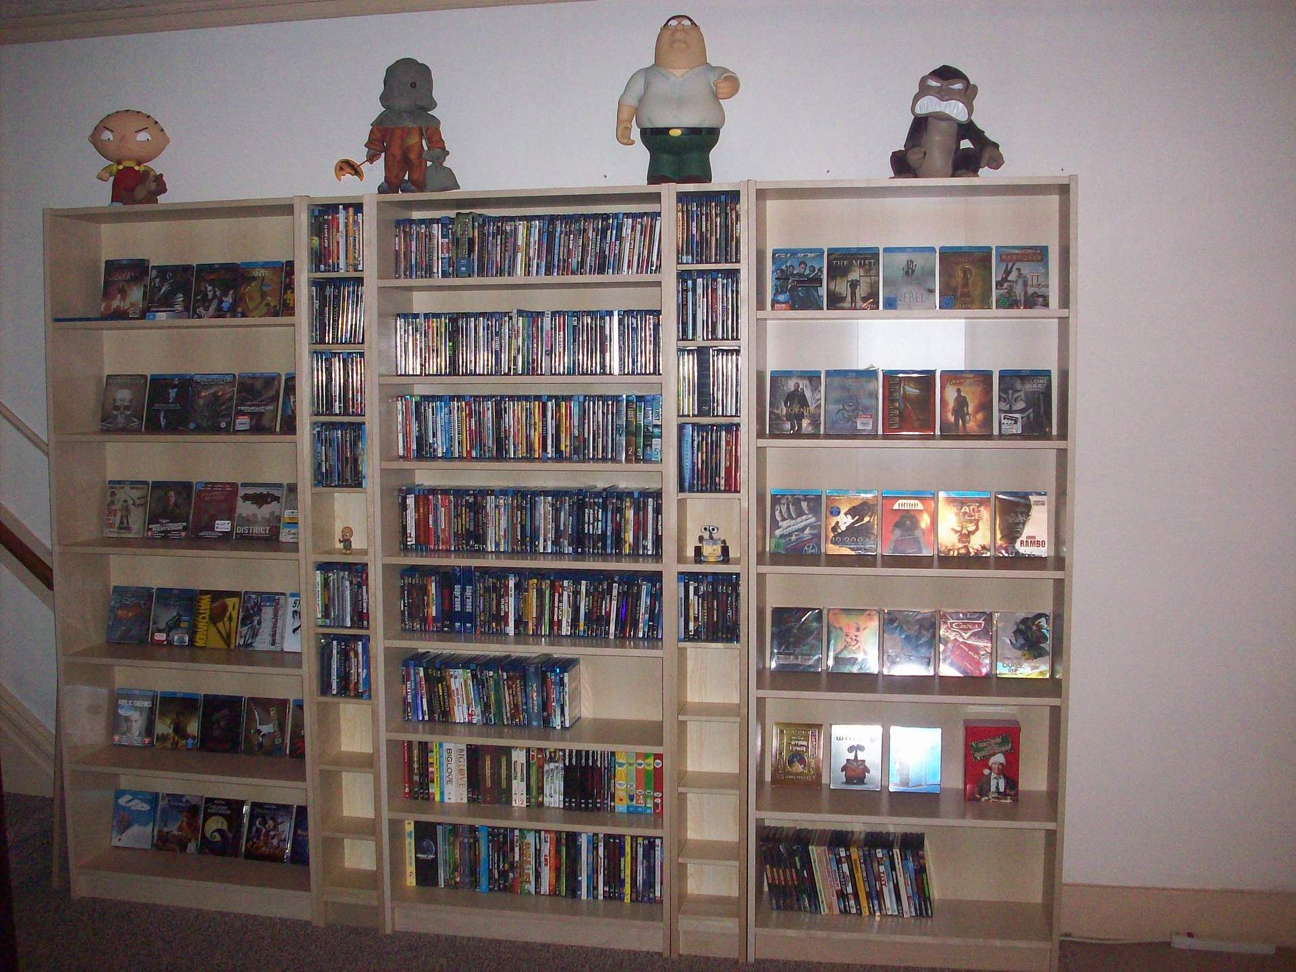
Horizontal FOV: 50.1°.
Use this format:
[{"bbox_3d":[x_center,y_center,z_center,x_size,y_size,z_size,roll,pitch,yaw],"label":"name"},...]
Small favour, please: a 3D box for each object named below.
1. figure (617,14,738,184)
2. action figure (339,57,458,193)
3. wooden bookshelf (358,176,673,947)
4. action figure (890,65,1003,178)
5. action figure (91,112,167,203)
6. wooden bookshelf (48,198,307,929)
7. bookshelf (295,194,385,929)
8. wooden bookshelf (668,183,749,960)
[{"bbox_3d":[0.078,-0.997,3.602,0.325,0.451,0.220,1,5,9],"label":"figure"},{"bbox_3d":[-0.684,-0.978,3.781,0.310,0.376,0.170,1,5,14],"label":"action figure"},{"bbox_3d":[-0.309,0.228,3.800,0.800,2.020,0.280,1,5,12],"label":"wooden bookshelf"},{"bbox_3d":[0.750,-0.905,3.483,0.290,0.298,0.190,1,5,17],"label":"action figure"},{"bbox_3d":[-1.482,-0.931,3.957,0.230,0.282,0.160,-1,5,-6],"label":"action figure"},{"bbox_3d":[-1.290,0.214,4.032,0.800,2.020,0.280,1,5,12],"label":"wooden bookshelf"},{"bbox_3d":[-0.810,0.225,3.856,0.200,2.020,0.170,1,5,12],"label":"bookshelf"},{"bbox_3d":[0.170,0.239,3.646,0.200,2.020,0.170,1,5,12],"label":"wooden bookshelf"}]

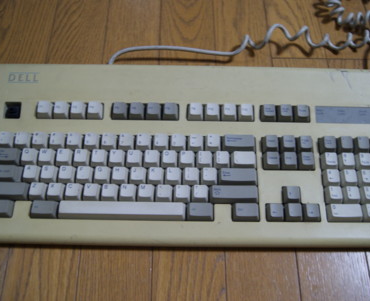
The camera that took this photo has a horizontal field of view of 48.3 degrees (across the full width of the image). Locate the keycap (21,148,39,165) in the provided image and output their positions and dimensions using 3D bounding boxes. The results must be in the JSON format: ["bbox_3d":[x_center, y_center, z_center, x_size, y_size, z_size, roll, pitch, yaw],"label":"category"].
[{"bbox_3d":[-0.168,0.006,0.445,0.018,0.009,0.018,1,68,-1],"label":"keycap"}]

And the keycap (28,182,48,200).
[{"bbox_3d":[-0.155,0.043,0.436,0.018,0.010,0.018,1,69,-1],"label":"keycap"}]

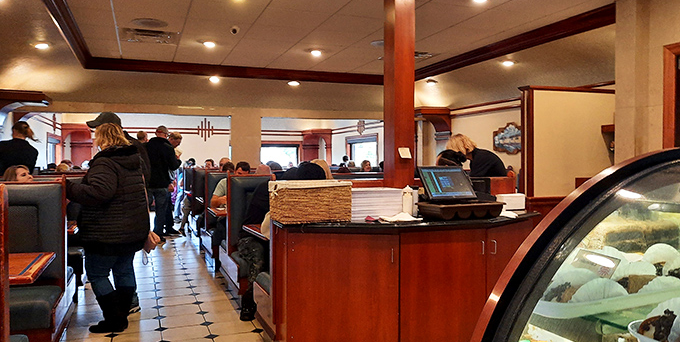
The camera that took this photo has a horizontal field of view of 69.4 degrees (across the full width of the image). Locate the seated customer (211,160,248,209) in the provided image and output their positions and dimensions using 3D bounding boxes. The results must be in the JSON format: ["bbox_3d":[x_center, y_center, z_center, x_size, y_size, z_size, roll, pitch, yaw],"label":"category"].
[{"bbox_3d":[-1.130,0.530,5.760,0.550,1.260,0.720,0,1,-22],"label":"seated customer"}]

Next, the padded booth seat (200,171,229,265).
[{"bbox_3d":[-1.110,0.575,6.350,1.200,1.150,1.080,0,1,-22],"label":"padded booth seat"}]

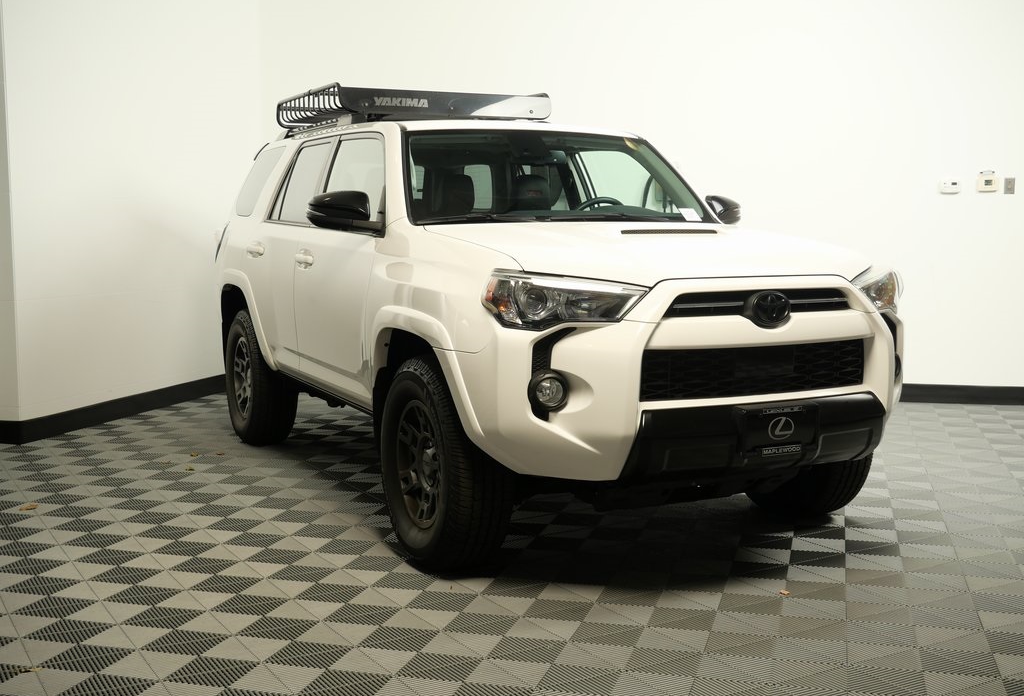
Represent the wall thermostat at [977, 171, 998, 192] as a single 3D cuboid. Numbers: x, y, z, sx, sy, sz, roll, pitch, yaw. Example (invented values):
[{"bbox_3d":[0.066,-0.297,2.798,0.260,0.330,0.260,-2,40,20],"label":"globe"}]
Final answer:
[{"bbox_3d":[3.329,-1.164,8.274,0.143,0.148,0.040,1,6,15],"label":"wall thermostat"}]

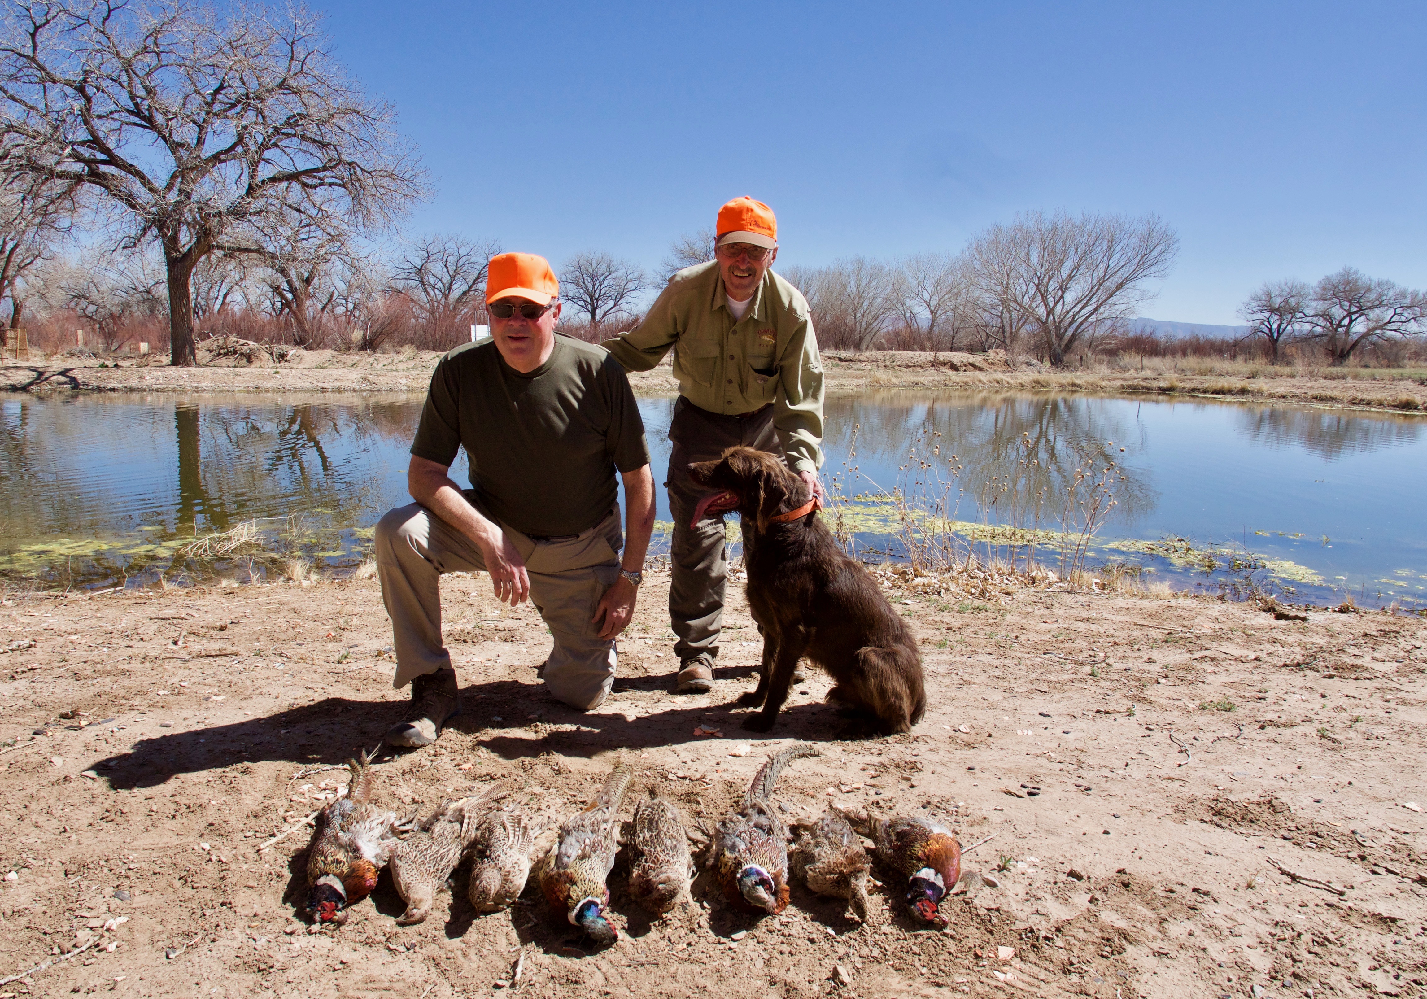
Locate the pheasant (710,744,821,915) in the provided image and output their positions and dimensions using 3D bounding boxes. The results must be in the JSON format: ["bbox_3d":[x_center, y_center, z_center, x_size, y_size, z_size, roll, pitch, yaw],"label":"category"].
[{"bbox_3d":[0.151,0.665,2.166,0.190,0.120,0.734,2,9,10],"label":"pheasant"}]

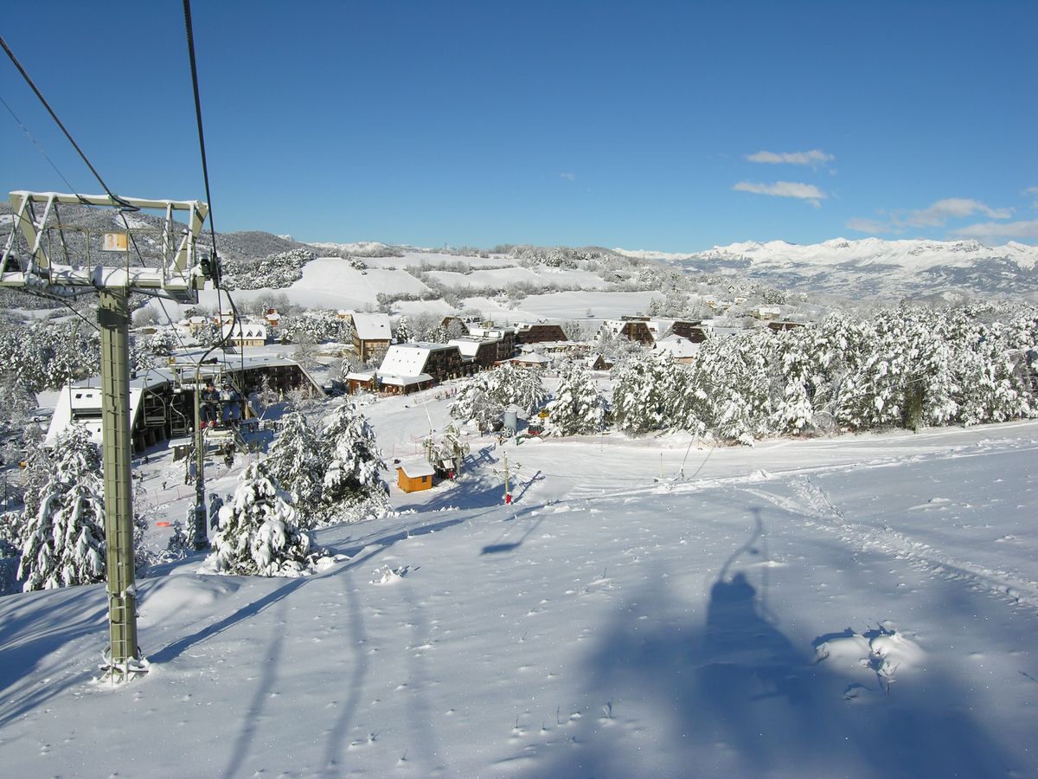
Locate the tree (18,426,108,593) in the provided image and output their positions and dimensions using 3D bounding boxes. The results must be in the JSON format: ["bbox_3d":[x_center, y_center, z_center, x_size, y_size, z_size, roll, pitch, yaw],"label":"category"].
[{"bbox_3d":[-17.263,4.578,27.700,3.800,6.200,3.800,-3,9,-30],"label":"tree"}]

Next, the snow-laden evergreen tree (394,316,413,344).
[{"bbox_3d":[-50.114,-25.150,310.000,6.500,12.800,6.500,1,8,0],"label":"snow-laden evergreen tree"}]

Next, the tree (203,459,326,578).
[{"bbox_3d":[-8.062,4.092,23.300,3.500,3.700,3.400,2,8,0],"label":"tree"}]

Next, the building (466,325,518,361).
[{"bbox_3d":[-10.832,-18.878,290.000,14.500,13.000,19.000,5,8,24],"label":"building"}]

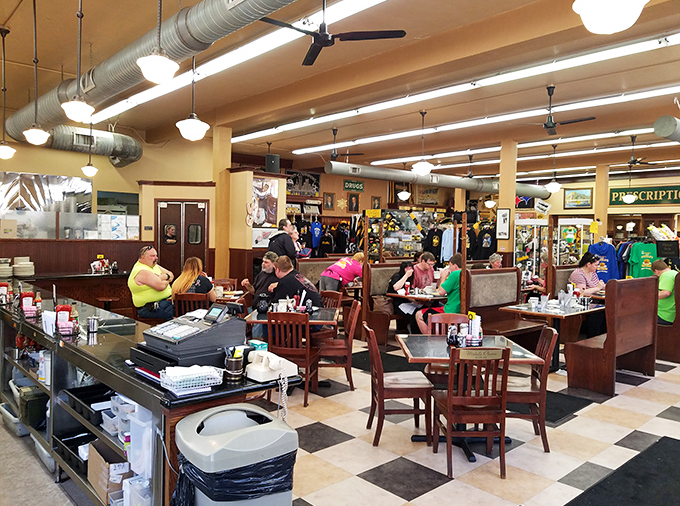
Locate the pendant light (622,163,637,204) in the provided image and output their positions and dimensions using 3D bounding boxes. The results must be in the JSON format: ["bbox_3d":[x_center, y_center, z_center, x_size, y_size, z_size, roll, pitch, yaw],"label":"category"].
[{"bbox_3d":[8.276,-1.964,14.600,0.400,1.130,0.400,1,2,0],"label":"pendant light"}]

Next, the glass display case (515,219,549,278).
[{"bbox_3d":[3.730,0.330,10.050,0.490,1.960,0.490,-1,3,-42],"label":"glass display case"}]

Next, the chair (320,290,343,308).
[{"bbox_3d":[-0.246,0.922,6.304,0.420,0.850,0.490,3,3,44],"label":"chair"}]

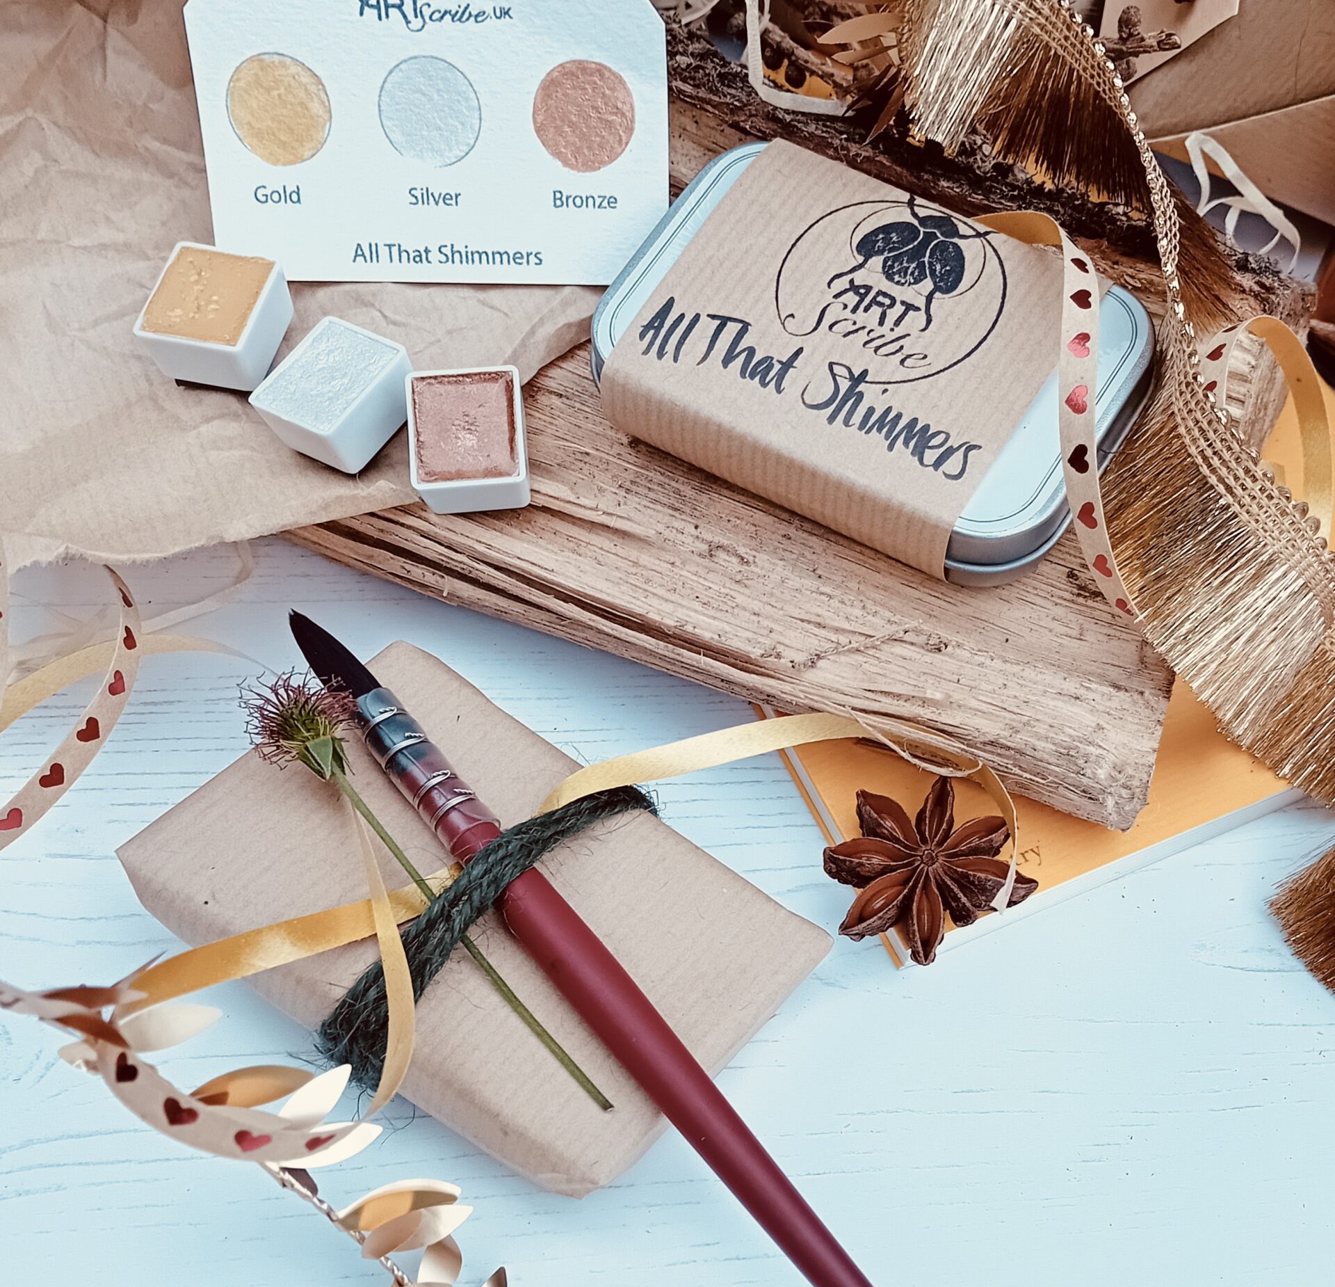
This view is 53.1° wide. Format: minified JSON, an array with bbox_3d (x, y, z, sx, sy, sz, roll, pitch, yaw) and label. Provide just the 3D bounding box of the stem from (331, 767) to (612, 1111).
[{"bbox_3d":[-0.027,0.038,0.176,0.002,0.002,0.059,-33,67,-29],"label":"stem"}]

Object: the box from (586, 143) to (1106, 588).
[{"bbox_3d":[0.033,-0.048,0.222,0.082,0.015,0.057,29,67,16],"label":"box"}]

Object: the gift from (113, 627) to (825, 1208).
[{"bbox_3d":[-0.026,0.037,0.188,0.078,0.014,0.049,33,54,16],"label":"gift"}]

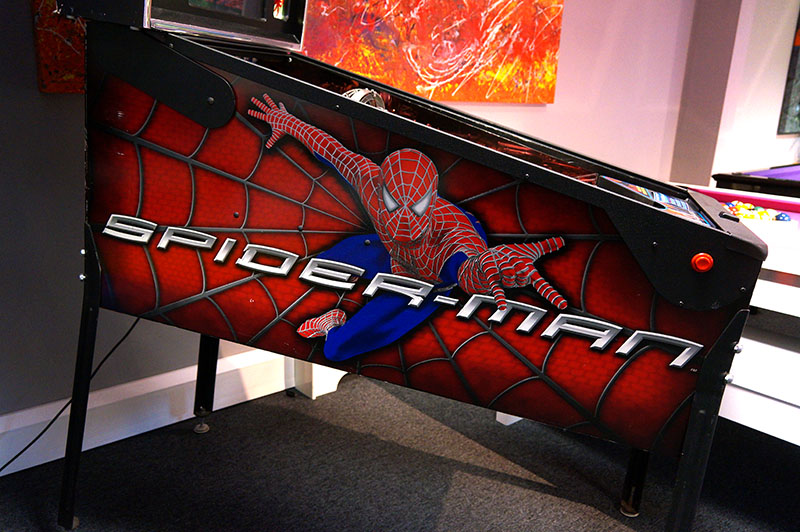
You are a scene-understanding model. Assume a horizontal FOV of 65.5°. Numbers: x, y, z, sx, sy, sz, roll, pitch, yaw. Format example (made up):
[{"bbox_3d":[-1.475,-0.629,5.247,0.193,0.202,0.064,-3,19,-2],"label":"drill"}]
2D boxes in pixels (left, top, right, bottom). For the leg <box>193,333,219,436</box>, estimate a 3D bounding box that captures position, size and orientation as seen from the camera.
[{"bbox_3d":[-0.587,0.186,1.960,0.062,0.755,0.062,15,17,13],"label":"leg"}]

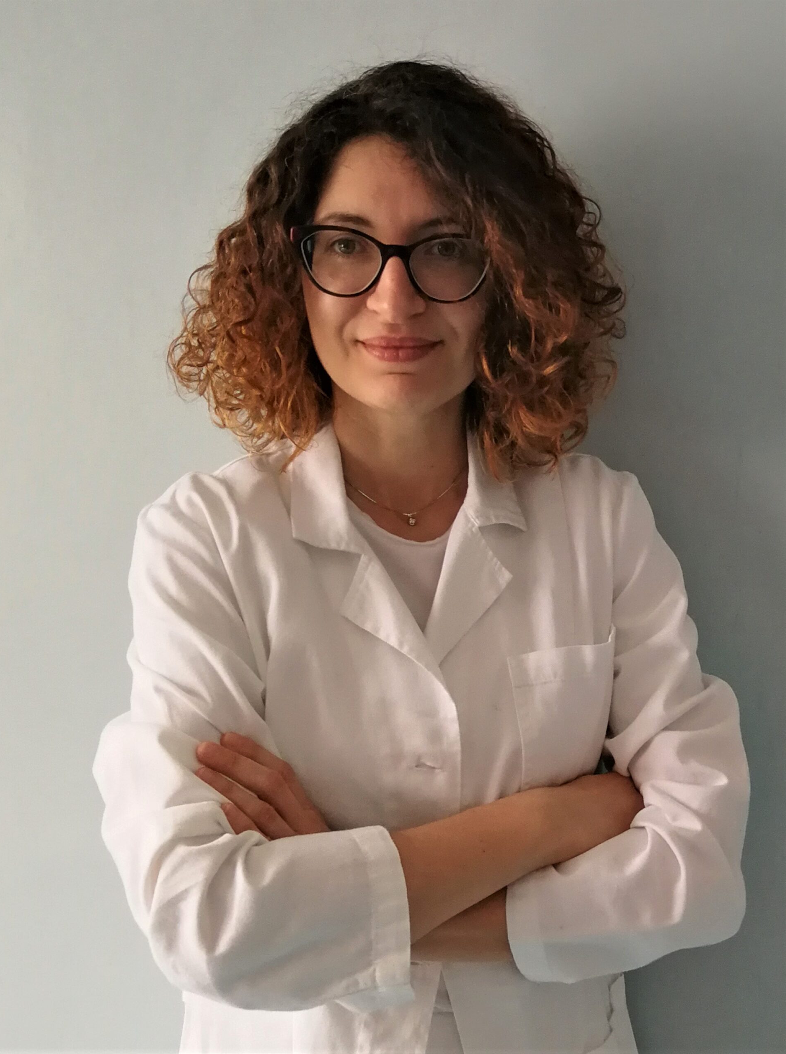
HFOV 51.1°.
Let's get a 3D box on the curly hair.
[{"bbox_3d":[0.003,-0.207,0.660,0.350,0.330,0.250,0,6,-2],"label":"curly hair"}]

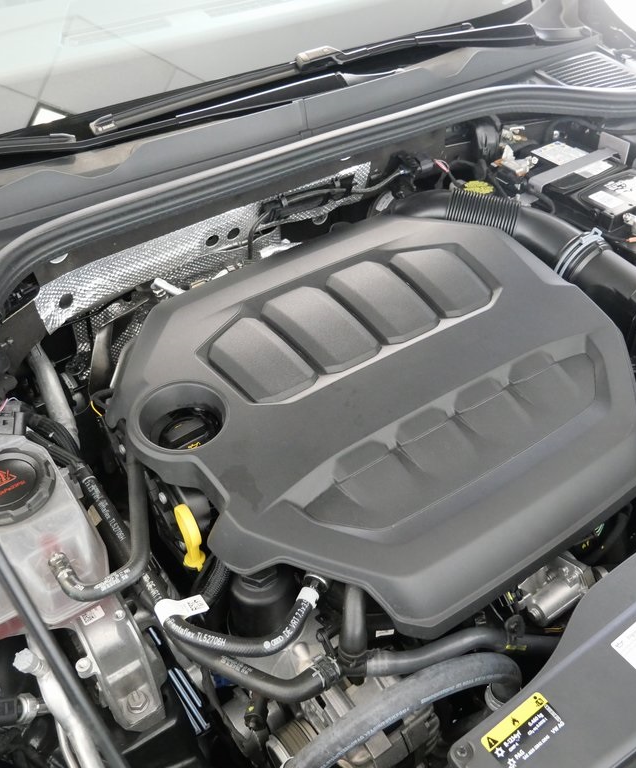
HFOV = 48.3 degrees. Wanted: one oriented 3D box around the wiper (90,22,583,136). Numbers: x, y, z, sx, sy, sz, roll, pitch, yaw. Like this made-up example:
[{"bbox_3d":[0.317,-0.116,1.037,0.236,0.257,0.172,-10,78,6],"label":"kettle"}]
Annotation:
[{"bbox_3d":[0.052,-0.465,1.042,0.830,0.070,0.110,-21,48,-20],"label":"wiper"}]

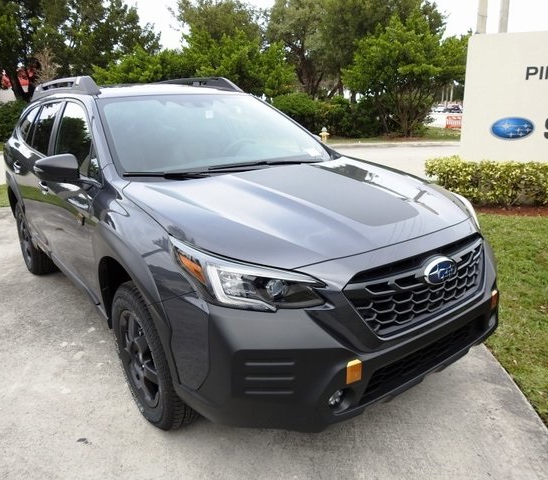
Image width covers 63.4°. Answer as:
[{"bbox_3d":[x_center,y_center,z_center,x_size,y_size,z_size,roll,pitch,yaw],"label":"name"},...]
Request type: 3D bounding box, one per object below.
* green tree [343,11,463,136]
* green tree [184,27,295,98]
[{"bbox_3d":[6.212,-7.793,20.962,5.700,5.750,5.200,2,16,14],"label":"green tree"},{"bbox_3d":[-1.931,-7.928,22.967,5.700,5.500,5.200,-3,16,-3],"label":"green tree"}]

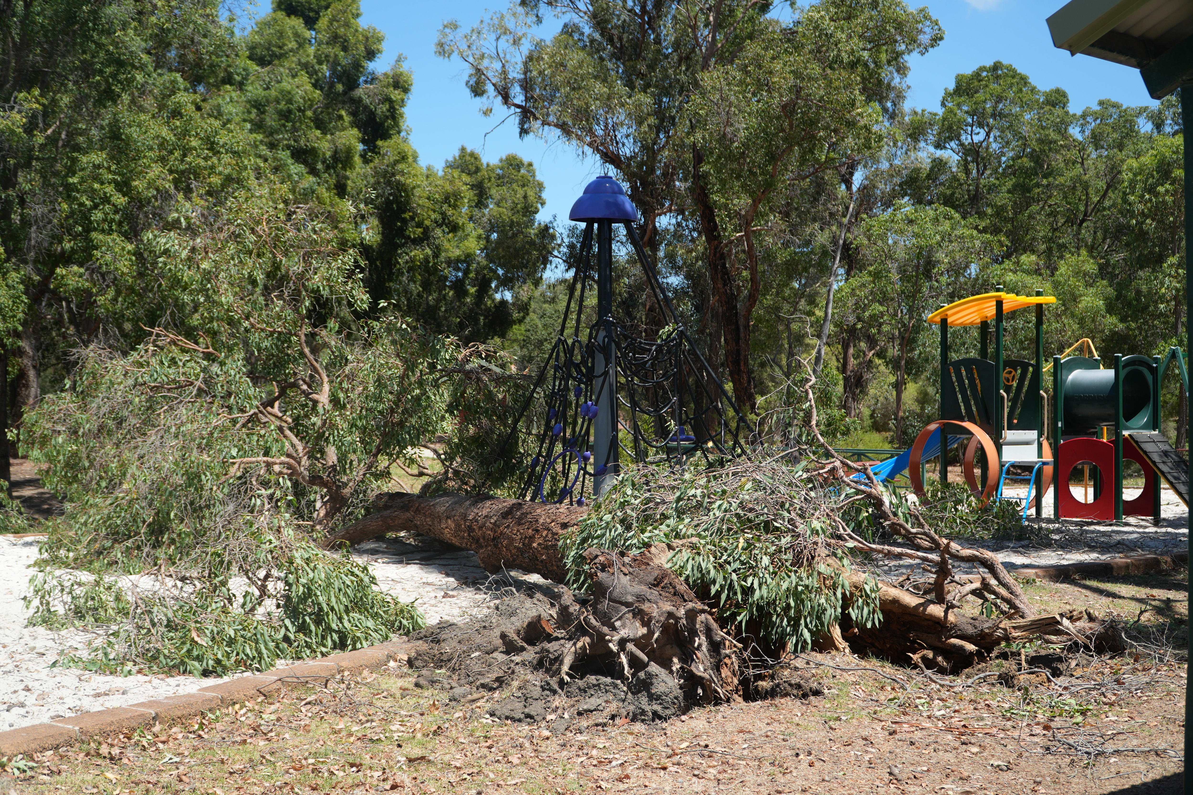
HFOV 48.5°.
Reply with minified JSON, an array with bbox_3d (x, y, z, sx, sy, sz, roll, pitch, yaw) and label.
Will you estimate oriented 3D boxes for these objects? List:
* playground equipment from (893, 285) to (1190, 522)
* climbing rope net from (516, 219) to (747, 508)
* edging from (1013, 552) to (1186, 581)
[{"bbox_3d":[6.600,0.050,19.500,2.500,3.400,5.600,0,0,-37],"label":"playground equipment"},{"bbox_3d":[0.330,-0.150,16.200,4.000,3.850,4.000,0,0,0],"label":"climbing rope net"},{"bbox_3d":[5.030,1.710,13.200,2.900,0.150,0.240,0,0,-35],"label":"edging"}]

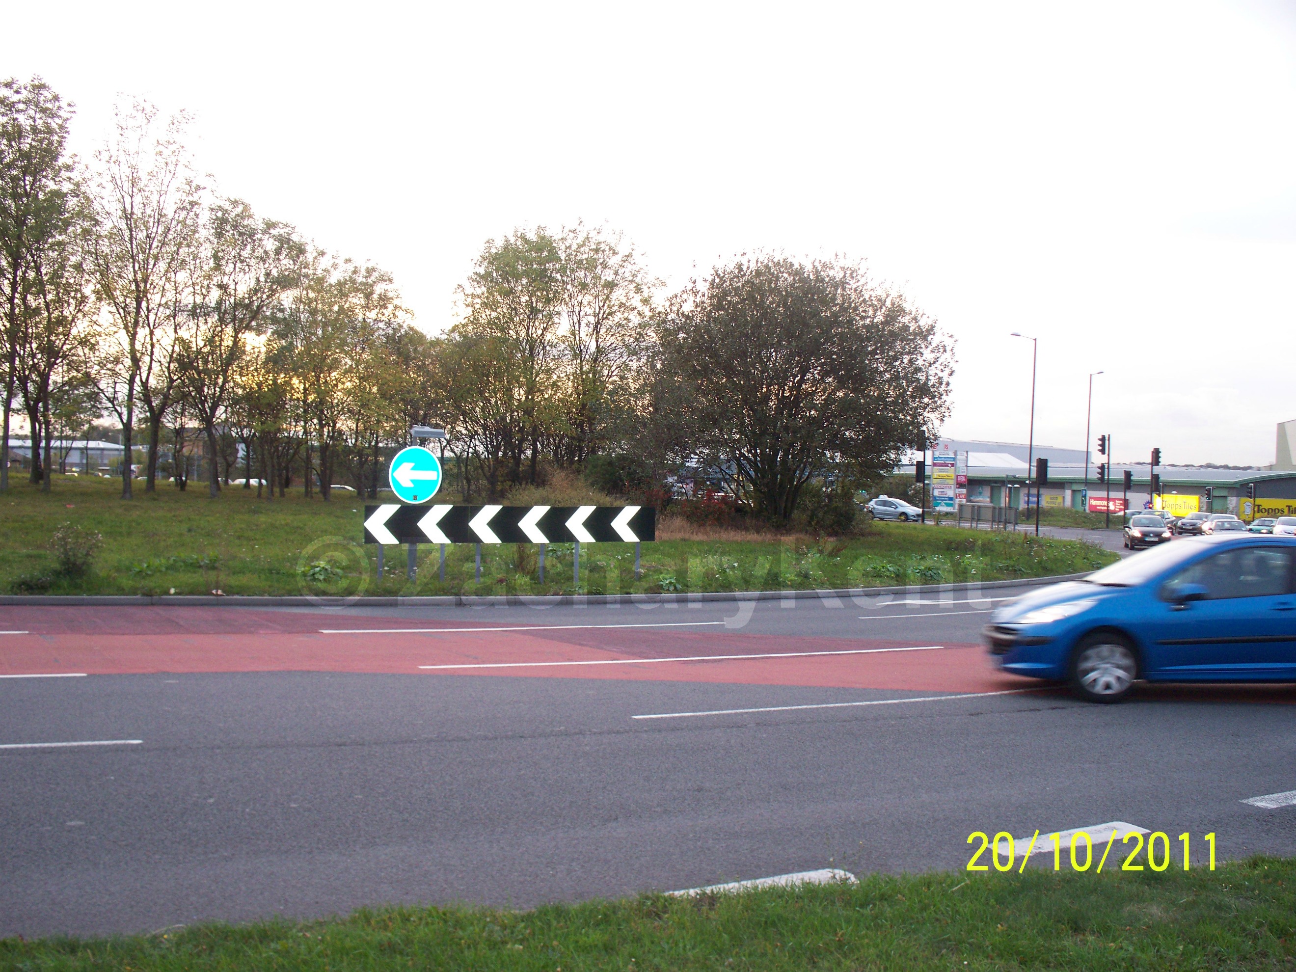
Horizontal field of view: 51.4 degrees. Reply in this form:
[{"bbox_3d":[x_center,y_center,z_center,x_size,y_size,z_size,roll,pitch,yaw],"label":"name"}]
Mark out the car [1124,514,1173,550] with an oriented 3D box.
[{"bbox_3d":[21.850,2.020,58.800,1.750,1.490,4.000,1,0,15],"label":"car"}]

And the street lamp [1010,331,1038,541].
[{"bbox_3d":[24.000,-3.750,86.500,1.950,12.300,0.400,2,0,-33],"label":"street lamp"}]

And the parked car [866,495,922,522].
[{"bbox_3d":[16.200,1.540,88.200,1.770,1.530,4.150,1,0,-44],"label":"parked car"}]

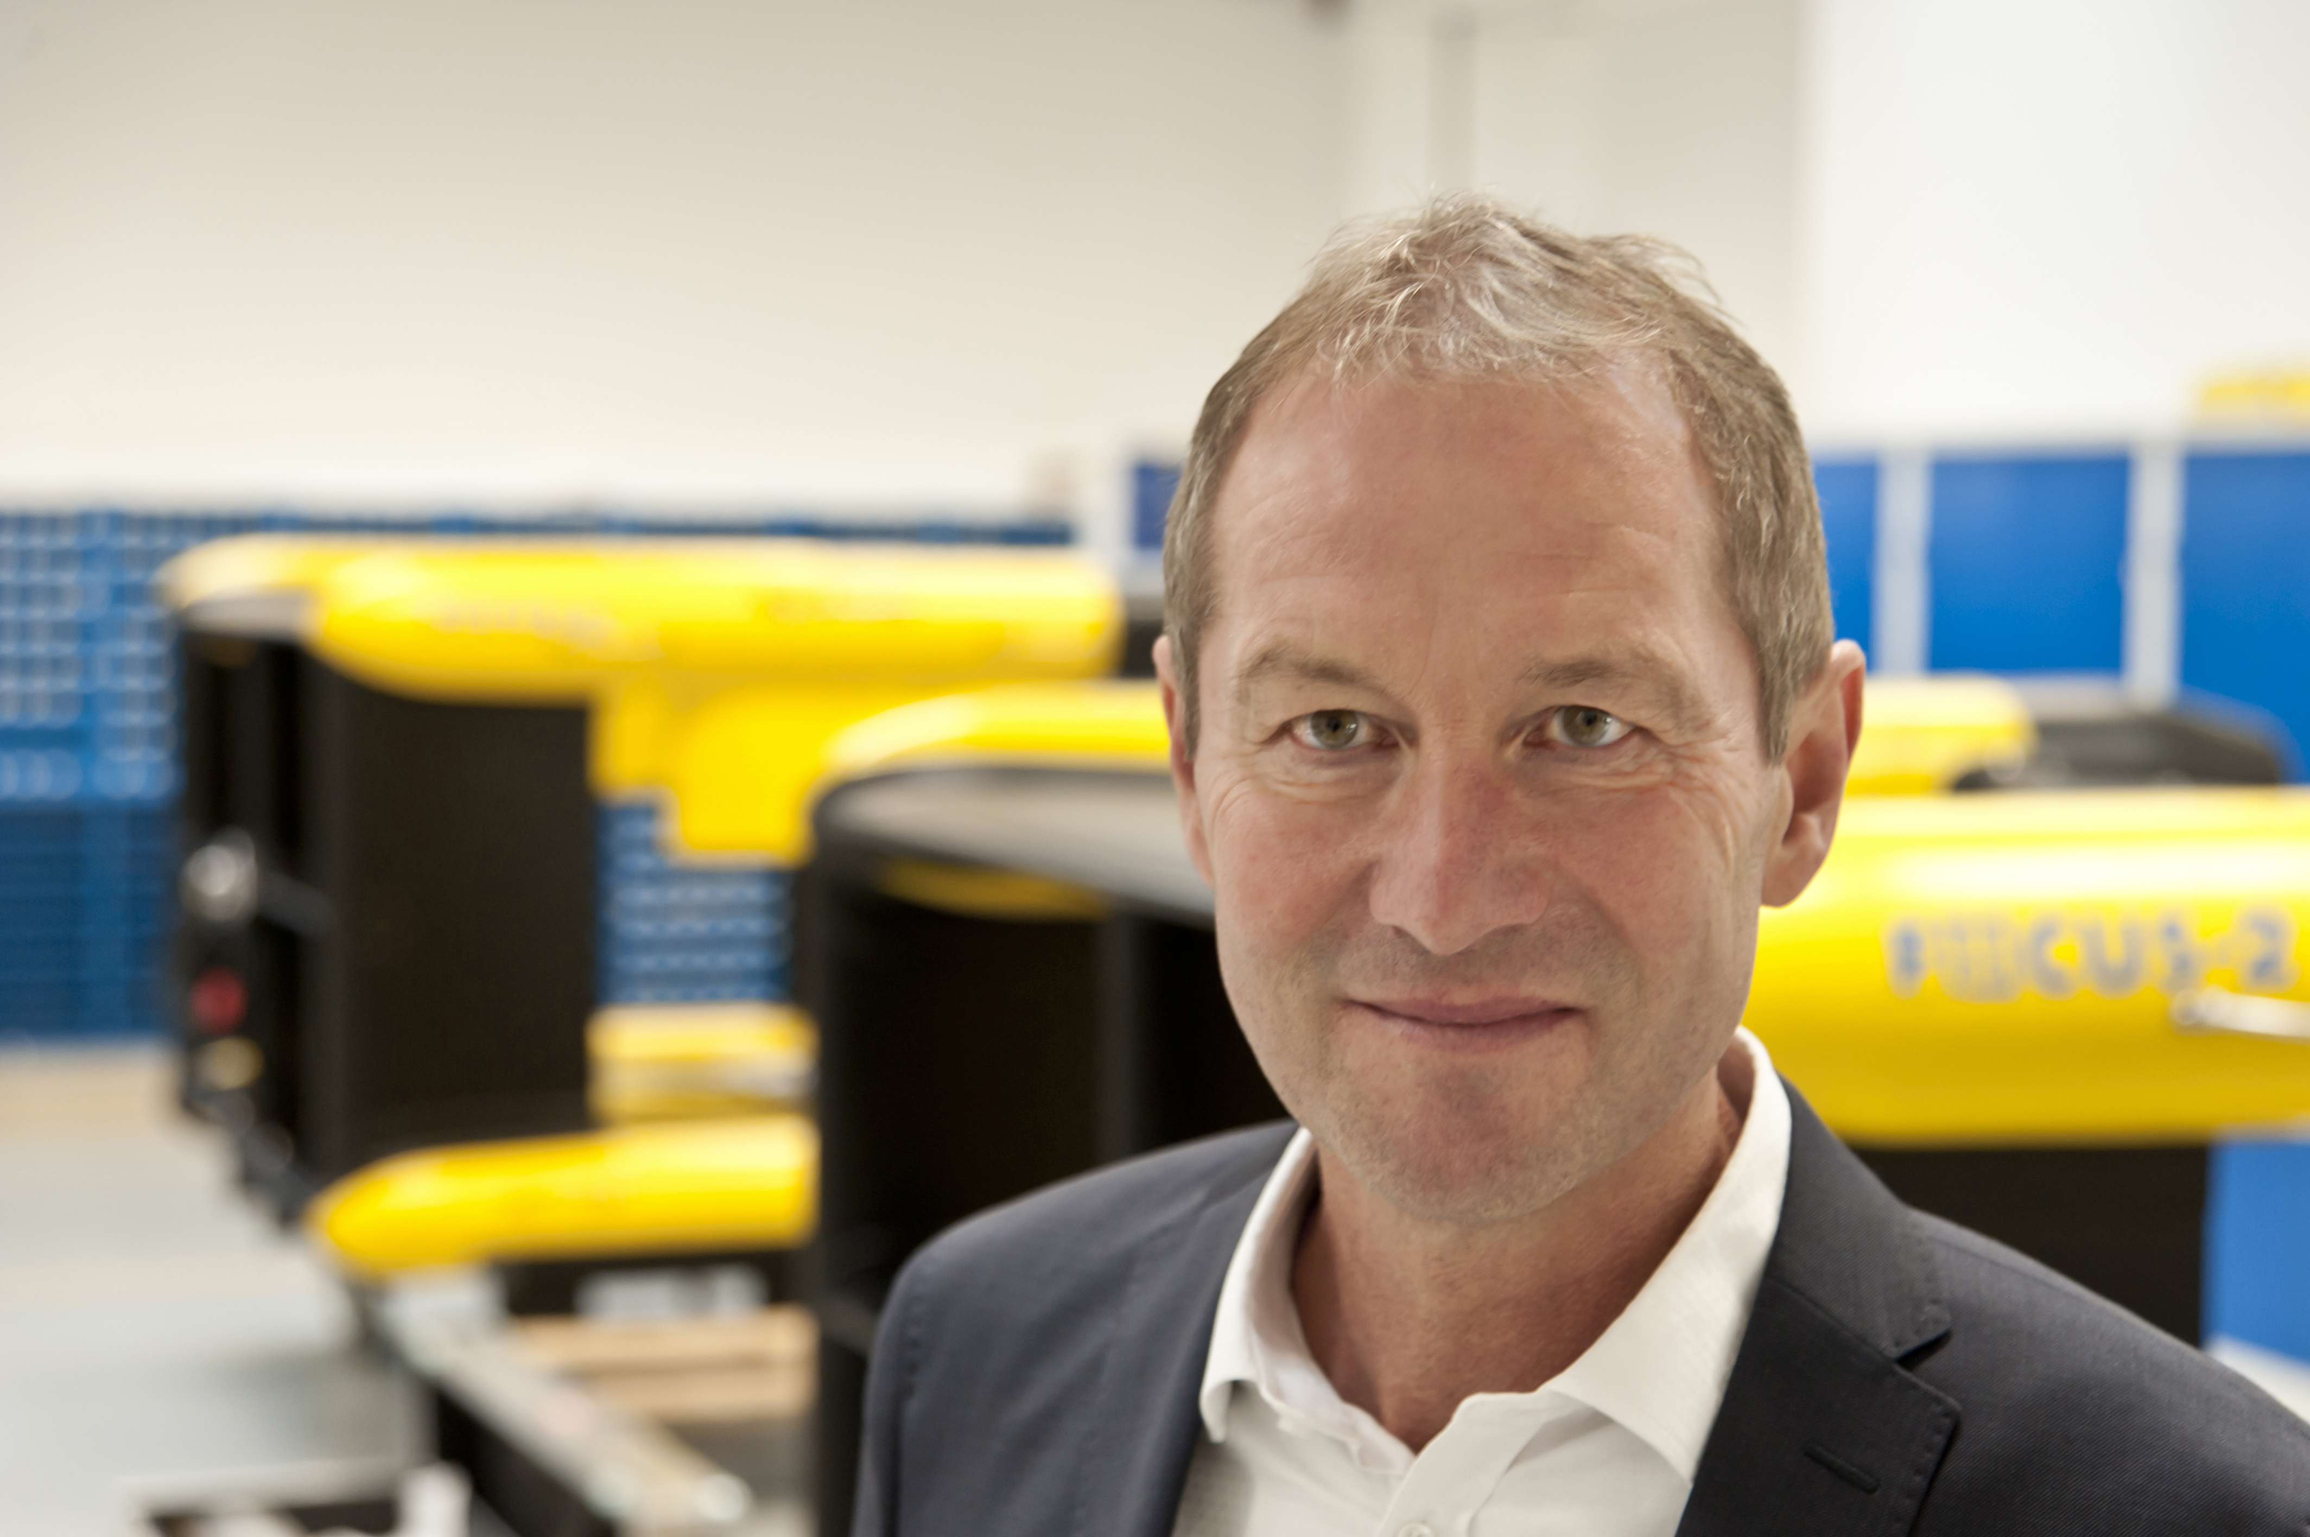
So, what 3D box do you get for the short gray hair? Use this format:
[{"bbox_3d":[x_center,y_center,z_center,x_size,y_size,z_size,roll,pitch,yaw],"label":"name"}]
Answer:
[{"bbox_3d":[0.090,-0.060,1.120,0.172,0.183,0.187,1,3,12],"label":"short gray hair"}]

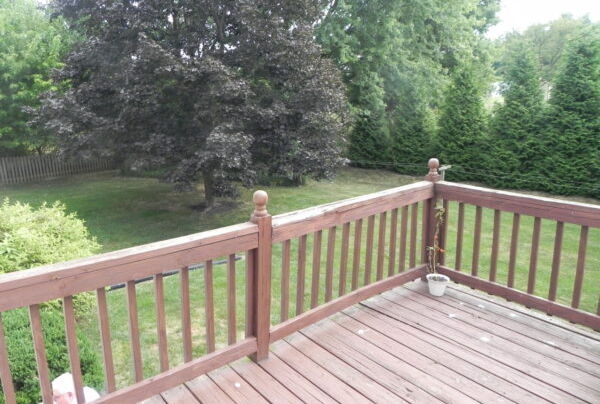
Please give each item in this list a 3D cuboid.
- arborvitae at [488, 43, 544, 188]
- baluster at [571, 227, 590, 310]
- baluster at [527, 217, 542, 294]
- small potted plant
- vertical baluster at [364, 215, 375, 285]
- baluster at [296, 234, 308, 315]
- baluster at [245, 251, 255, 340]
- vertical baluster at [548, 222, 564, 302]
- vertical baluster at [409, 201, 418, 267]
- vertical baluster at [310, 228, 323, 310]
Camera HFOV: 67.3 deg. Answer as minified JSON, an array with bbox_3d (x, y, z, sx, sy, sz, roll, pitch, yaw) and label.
[{"bbox_3d":[8.570,-3.473,17.839,2.400,5.500,2.400,6,15,25],"label":"arborvitae"},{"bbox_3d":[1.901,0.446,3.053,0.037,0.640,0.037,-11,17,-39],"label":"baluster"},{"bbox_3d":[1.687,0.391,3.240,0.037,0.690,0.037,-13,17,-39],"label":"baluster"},{"bbox_3d":[1.145,0.401,3.728,0.190,0.730,0.185,4,14,18],"label":"small potted plant"},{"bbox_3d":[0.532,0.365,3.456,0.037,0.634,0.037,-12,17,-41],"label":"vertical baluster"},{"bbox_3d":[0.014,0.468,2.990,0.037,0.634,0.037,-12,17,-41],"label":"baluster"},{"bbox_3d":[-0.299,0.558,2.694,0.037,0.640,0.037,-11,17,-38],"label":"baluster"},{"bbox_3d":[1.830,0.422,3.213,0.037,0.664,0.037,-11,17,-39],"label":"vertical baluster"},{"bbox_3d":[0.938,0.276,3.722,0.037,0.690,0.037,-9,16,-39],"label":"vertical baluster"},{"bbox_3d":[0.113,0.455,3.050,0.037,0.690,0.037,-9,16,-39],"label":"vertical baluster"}]

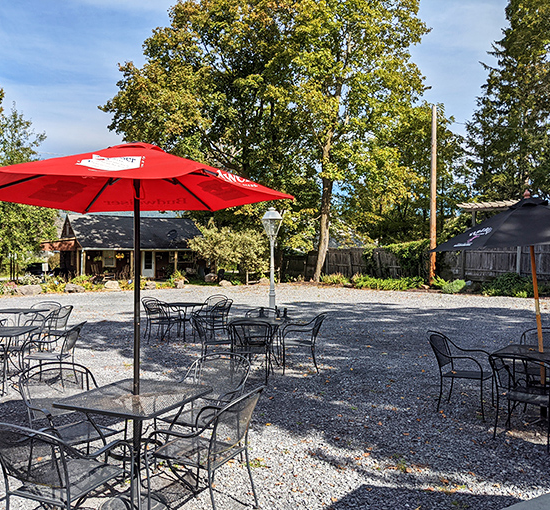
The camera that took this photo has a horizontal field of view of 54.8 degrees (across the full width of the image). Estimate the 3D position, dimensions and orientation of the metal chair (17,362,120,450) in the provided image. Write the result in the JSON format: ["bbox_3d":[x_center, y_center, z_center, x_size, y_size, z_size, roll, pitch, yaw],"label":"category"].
[{"bbox_3d":[-1.542,1.270,3.980,0.590,0.835,0.635,0,0,-45],"label":"metal chair"}]

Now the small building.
[{"bbox_3d":[-11.300,-0.630,41.300,10.600,4.650,7.000,0,0,-34],"label":"small building"}]

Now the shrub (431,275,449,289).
[{"bbox_3d":[7.290,1.220,23.500,0.900,0.660,0.800,0,0,17],"label":"shrub"}]

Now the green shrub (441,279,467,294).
[{"bbox_3d":[7.470,1.300,22.000,1.060,0.640,0.950,0,0,19],"label":"green shrub"}]

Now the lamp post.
[{"bbox_3d":[-0.065,0.225,13.770,0.540,2.950,0.540,0,0,0],"label":"lamp post"}]

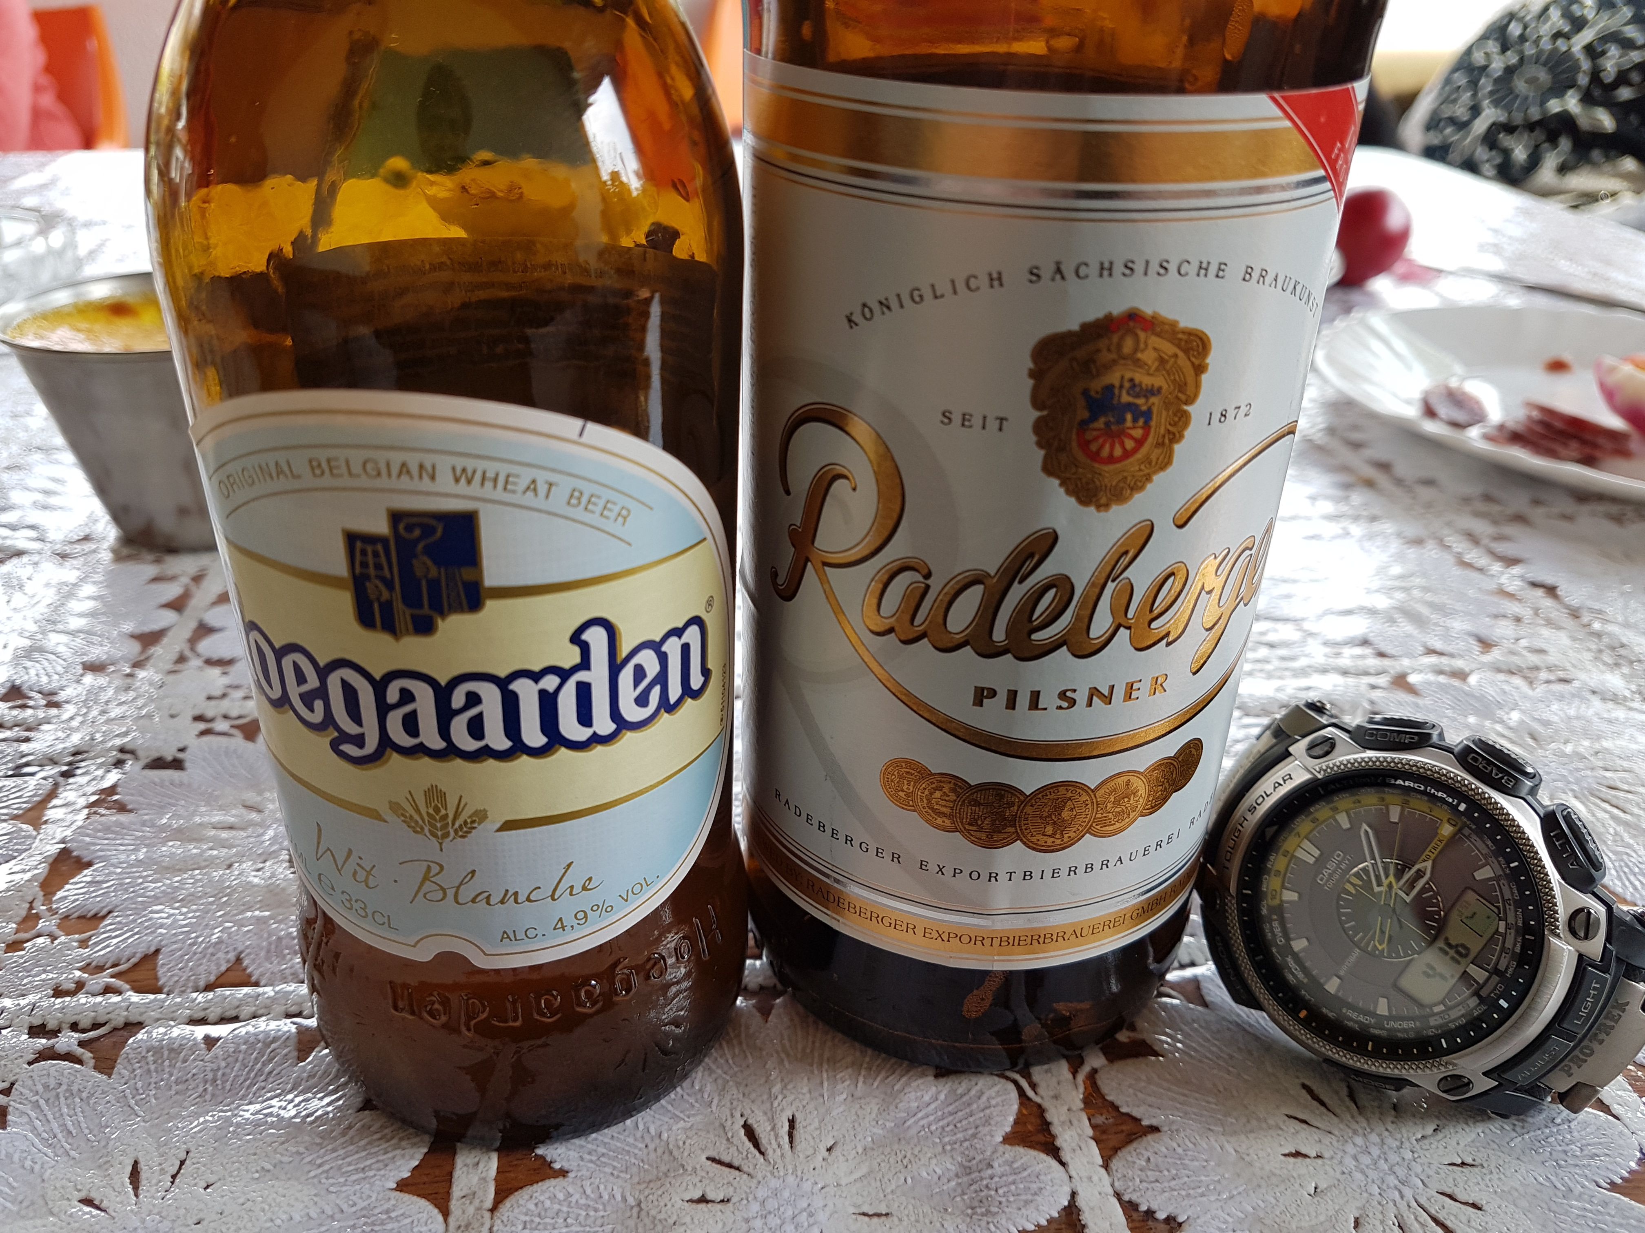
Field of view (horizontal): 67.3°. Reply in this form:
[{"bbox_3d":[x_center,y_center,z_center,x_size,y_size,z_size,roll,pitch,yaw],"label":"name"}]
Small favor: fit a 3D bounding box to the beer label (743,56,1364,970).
[{"bbox_3d":[0.025,-0.014,0.159,0.069,0.105,0.057,-3,29,-8],"label":"beer label"}]

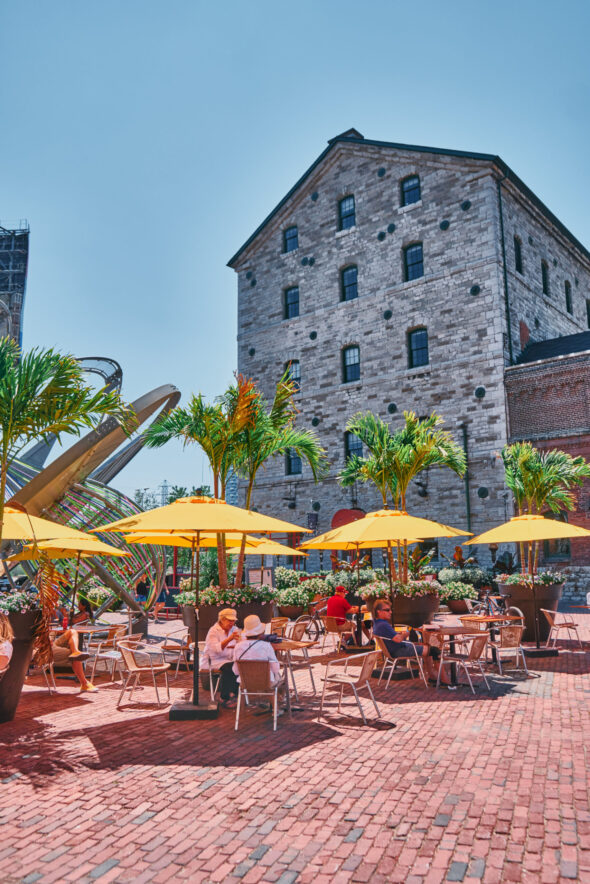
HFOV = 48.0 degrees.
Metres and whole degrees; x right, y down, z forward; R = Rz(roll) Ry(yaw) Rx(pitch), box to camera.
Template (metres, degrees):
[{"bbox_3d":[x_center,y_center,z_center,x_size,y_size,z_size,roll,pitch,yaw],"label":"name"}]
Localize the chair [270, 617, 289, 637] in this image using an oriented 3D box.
[{"bbox_3d":[-0.277,3.525,11.861,0.560,0.750,0.570,-6,-12,30],"label":"chair"}]

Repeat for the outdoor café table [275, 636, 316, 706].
[{"bbox_3d":[-0.275,2.852,7.989,0.810,0.750,0.810,-5,-10,25],"label":"outdoor café table"}]

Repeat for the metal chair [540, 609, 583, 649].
[{"bbox_3d":[5.330,3.721,13.239,0.600,0.750,0.560,3,-11,-21],"label":"metal chair"}]

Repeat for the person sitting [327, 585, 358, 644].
[{"bbox_3d":[1.002,3.763,14.124,0.520,1.330,0.720,-12,-15,43],"label":"person sitting"}]

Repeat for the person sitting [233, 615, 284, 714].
[{"bbox_3d":[-0.398,2.551,7.578,0.570,1.190,0.780,-3,-11,10],"label":"person sitting"}]

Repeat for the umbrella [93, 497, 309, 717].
[{"bbox_3d":[-1.194,1.958,8.161,2.720,2.620,2.500,-2,-11,6],"label":"umbrella"}]

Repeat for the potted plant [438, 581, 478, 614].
[{"bbox_3d":[5.365,5.088,21.630,1.220,1.060,1.220,-1,-10,0],"label":"potted plant"}]

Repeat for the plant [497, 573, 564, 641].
[{"bbox_3d":[5.154,3.583,14.484,1.470,1.470,1.470,-1,-10,0],"label":"plant"}]

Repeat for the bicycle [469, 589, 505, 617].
[{"bbox_3d":[4.374,3.693,14.370,0.580,1.050,1.700,3,-10,-21],"label":"bicycle"}]

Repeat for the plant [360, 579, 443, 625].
[{"bbox_3d":[1.865,3.134,11.725,1.450,1.430,1.450,-1,-10,0],"label":"plant"}]

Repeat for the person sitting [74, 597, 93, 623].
[{"bbox_3d":[-3.498,3.153,10.817,0.800,1.170,0.520,8,-14,-41],"label":"person sitting"}]

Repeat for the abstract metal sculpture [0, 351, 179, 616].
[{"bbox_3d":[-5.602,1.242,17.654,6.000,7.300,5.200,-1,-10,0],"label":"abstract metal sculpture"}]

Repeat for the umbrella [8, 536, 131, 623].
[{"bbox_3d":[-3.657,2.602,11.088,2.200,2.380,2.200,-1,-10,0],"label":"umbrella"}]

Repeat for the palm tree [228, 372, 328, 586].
[{"bbox_3d":[-0.262,0.584,10.402,1.650,3.500,1.650,-1,-11,0],"label":"palm tree"}]

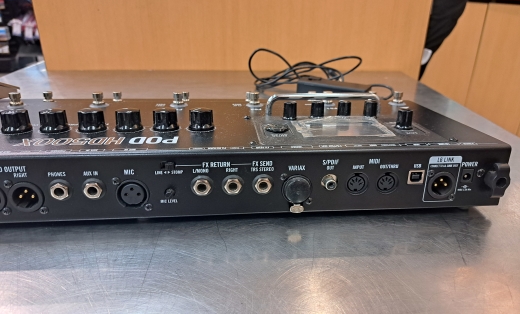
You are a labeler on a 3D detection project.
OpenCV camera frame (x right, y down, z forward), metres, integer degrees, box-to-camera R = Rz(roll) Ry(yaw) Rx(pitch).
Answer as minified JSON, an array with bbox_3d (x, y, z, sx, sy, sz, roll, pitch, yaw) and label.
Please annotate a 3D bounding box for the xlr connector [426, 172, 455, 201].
[{"bbox_3d":[0.136,0.020,0.274,0.022,0.022,0.013,-1,18,-6],"label":"xlr connector"}]

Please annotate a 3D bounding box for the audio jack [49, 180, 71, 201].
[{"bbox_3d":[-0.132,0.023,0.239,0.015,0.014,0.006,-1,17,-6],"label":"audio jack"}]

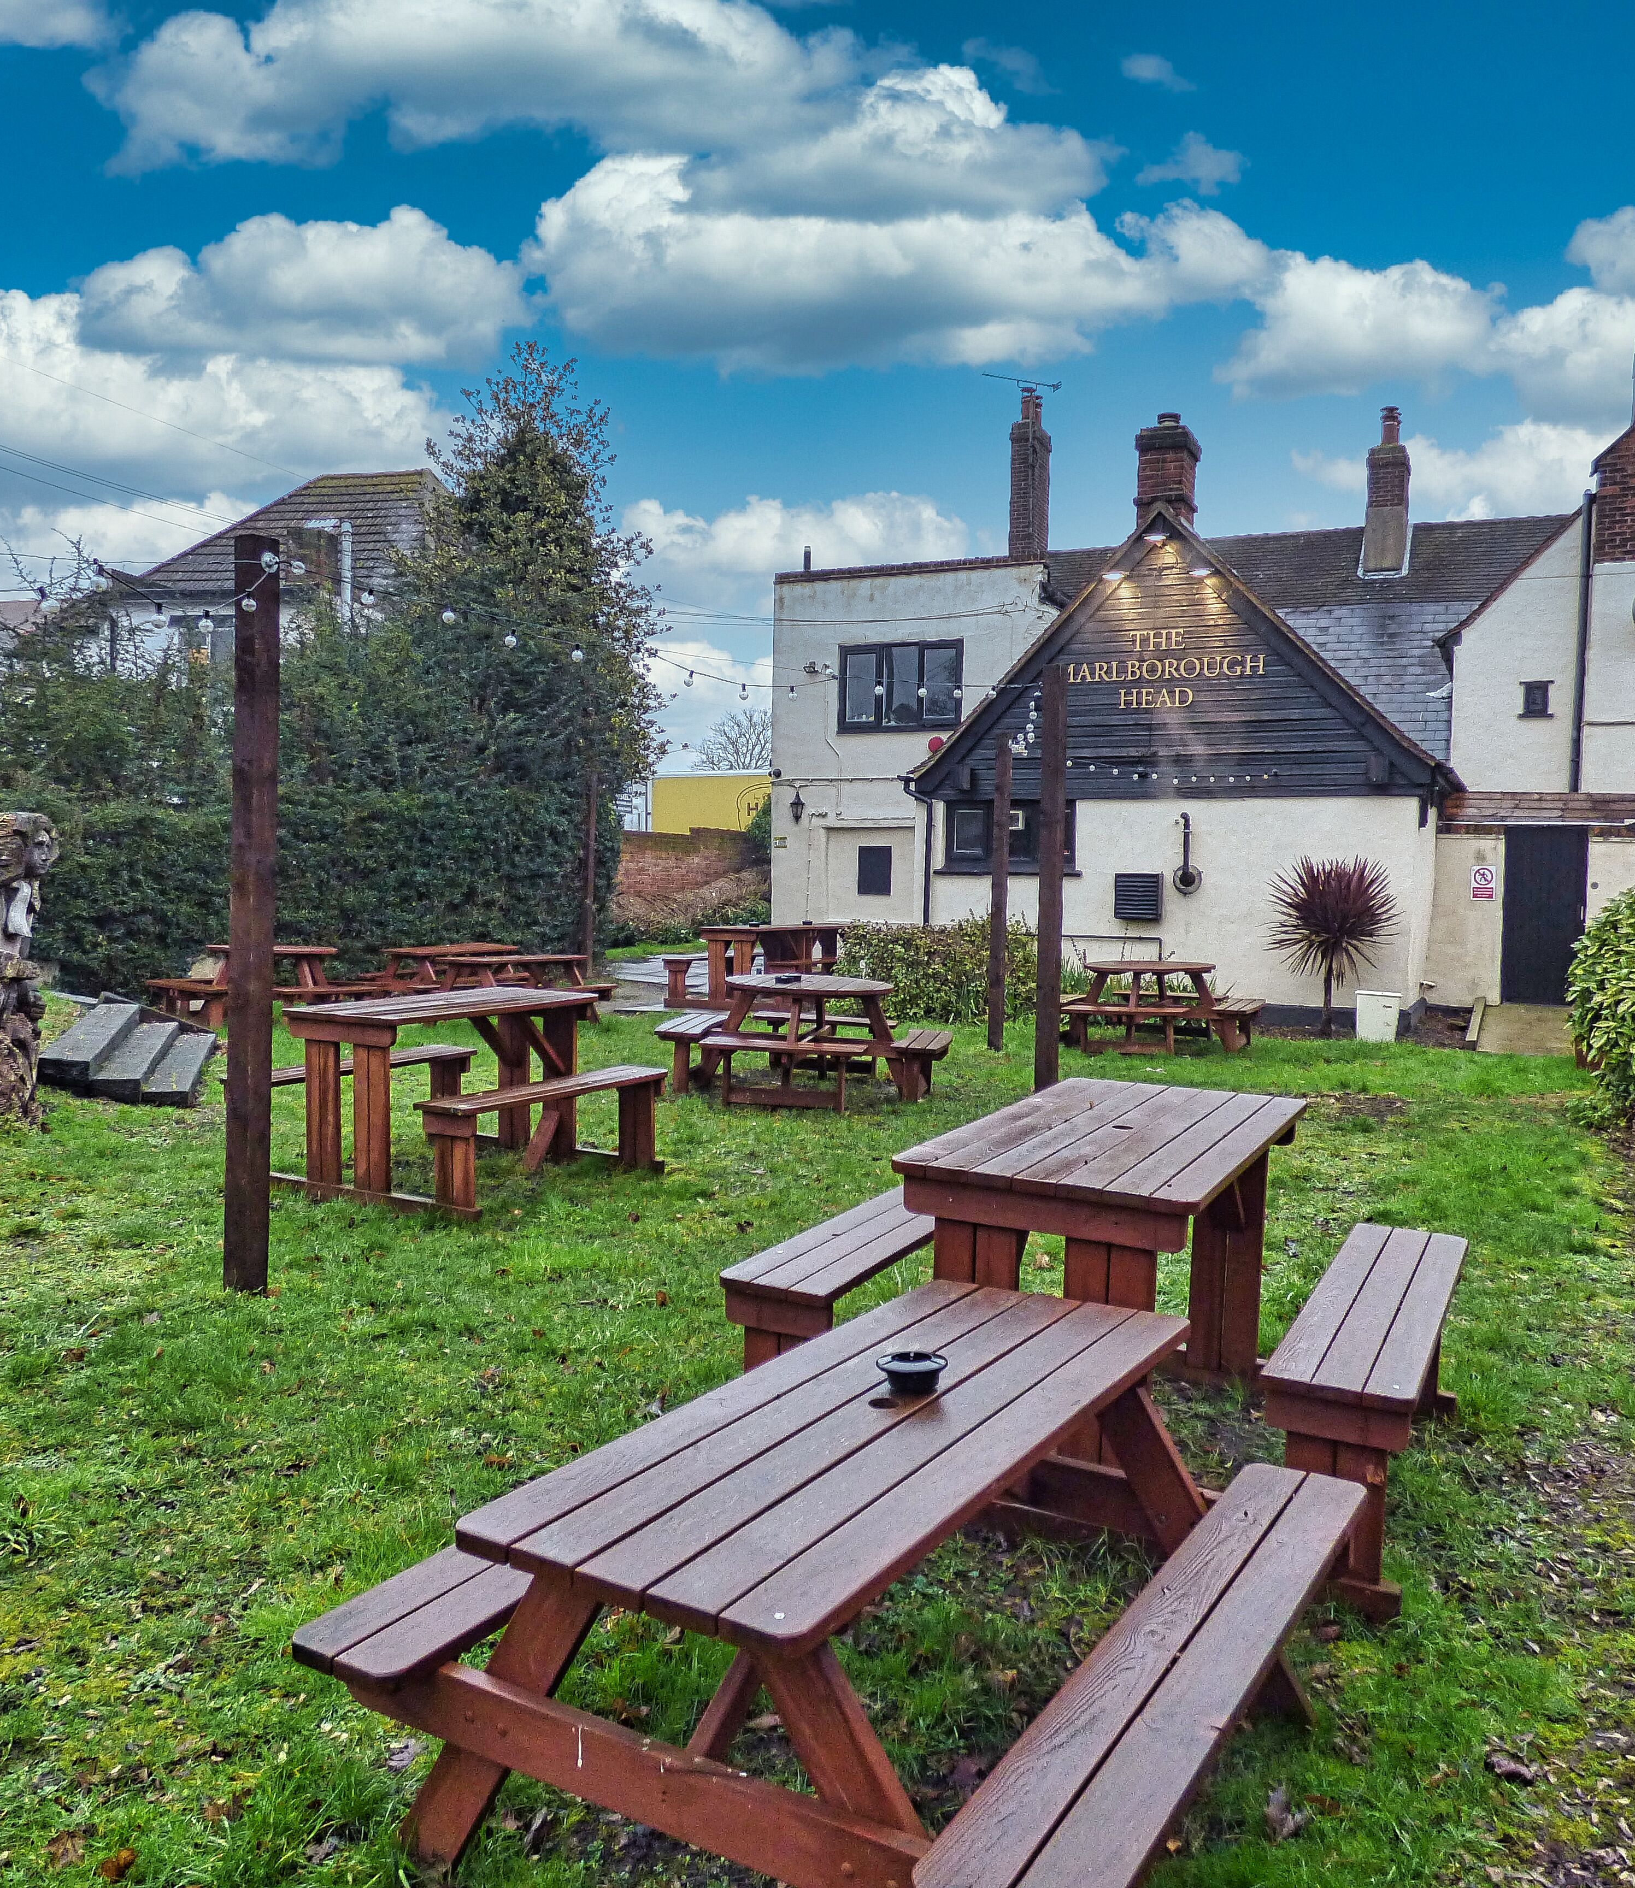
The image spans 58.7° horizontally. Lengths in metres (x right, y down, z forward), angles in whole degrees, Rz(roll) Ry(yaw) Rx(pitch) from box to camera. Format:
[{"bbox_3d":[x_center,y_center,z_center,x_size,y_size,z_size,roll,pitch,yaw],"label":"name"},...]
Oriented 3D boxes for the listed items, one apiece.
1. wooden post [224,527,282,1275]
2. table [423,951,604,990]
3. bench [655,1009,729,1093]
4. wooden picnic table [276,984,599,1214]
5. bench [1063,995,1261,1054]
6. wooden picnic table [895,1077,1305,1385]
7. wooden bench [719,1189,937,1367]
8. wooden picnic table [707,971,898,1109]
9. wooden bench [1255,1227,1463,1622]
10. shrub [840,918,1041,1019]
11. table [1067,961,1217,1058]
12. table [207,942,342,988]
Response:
[{"bbox_3d":[-1.998,-0.088,5.142,0.150,2.660,0.150,1,3,-14],"label":"wooden post"},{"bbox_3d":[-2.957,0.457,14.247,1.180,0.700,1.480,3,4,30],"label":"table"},{"bbox_3d":[-0.865,0.771,10.237,0.320,0.425,1.080,1,4,9],"label":"bench"},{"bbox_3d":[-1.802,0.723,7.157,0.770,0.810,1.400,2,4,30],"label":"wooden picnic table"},{"bbox_3d":[2.990,0.707,13.135,1.850,0.420,1.900,2,4,24],"label":"bench"},{"bbox_3d":[0.839,0.948,4.063,0.790,0.865,1.450,3,4,28],"label":"wooden picnic table"},{"bbox_3d":[0.230,1.099,4.393,0.330,0.505,1.480,3,4,28],"label":"wooden bench"},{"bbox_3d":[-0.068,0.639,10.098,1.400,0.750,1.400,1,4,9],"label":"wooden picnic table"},{"bbox_3d":[1.381,1.109,3.582,0.320,0.480,1.400,2,3,28],"label":"wooden bench"},{"bbox_3d":[1.248,0.295,14.671,1.950,1.100,1.000,2,3,24],"label":"shrub"},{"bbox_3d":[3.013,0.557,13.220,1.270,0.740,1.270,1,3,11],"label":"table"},{"bbox_3d":[-5.201,0.416,13.920,1.270,0.740,1.250,-1,3,-20],"label":"table"}]

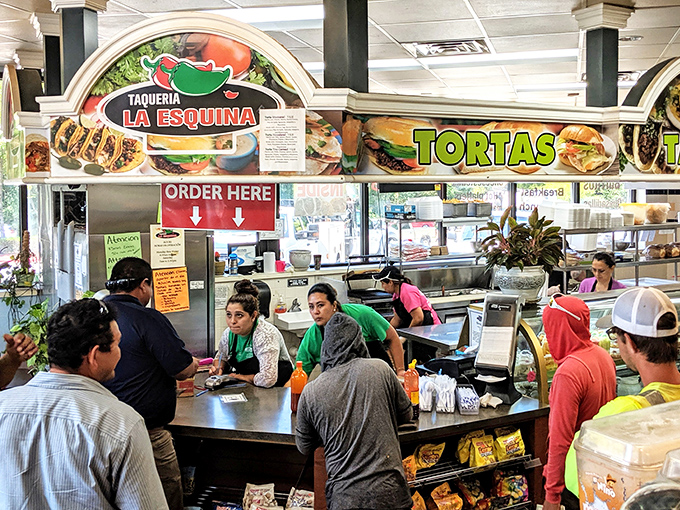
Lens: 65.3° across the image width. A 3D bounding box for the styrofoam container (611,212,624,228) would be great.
[{"bbox_3d":[2.590,-0.327,4.950,0.140,0.150,0.150,-3,7,-21],"label":"styrofoam container"}]

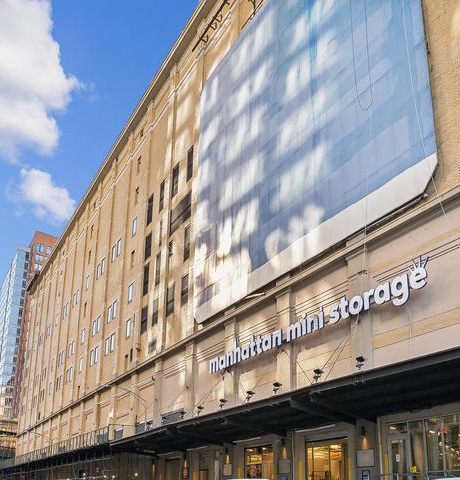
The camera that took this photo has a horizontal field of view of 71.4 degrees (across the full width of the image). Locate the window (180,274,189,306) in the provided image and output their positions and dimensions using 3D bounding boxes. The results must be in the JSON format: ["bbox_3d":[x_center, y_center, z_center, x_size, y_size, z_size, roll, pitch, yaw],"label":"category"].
[{"bbox_3d":[-3.186,3.608,22.852,0.200,2.139,0.884,10,-14,-40],"label":"window"}]

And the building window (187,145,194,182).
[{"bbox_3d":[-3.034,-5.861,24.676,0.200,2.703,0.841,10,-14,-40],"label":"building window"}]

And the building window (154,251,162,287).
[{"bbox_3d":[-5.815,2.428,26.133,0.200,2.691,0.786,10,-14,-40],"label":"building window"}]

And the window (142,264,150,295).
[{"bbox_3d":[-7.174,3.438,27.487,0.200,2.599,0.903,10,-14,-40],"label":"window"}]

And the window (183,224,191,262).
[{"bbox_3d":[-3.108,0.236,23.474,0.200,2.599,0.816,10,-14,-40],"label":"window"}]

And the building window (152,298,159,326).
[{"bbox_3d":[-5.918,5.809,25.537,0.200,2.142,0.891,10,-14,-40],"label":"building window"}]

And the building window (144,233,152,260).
[{"bbox_3d":[-7.106,0.629,28.001,0.200,2.186,0.995,10,-14,-40],"label":"building window"}]

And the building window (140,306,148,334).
[{"bbox_3d":[-7.111,6.756,26.714,0.200,2.213,0.985,10,-14,-40],"label":"building window"}]

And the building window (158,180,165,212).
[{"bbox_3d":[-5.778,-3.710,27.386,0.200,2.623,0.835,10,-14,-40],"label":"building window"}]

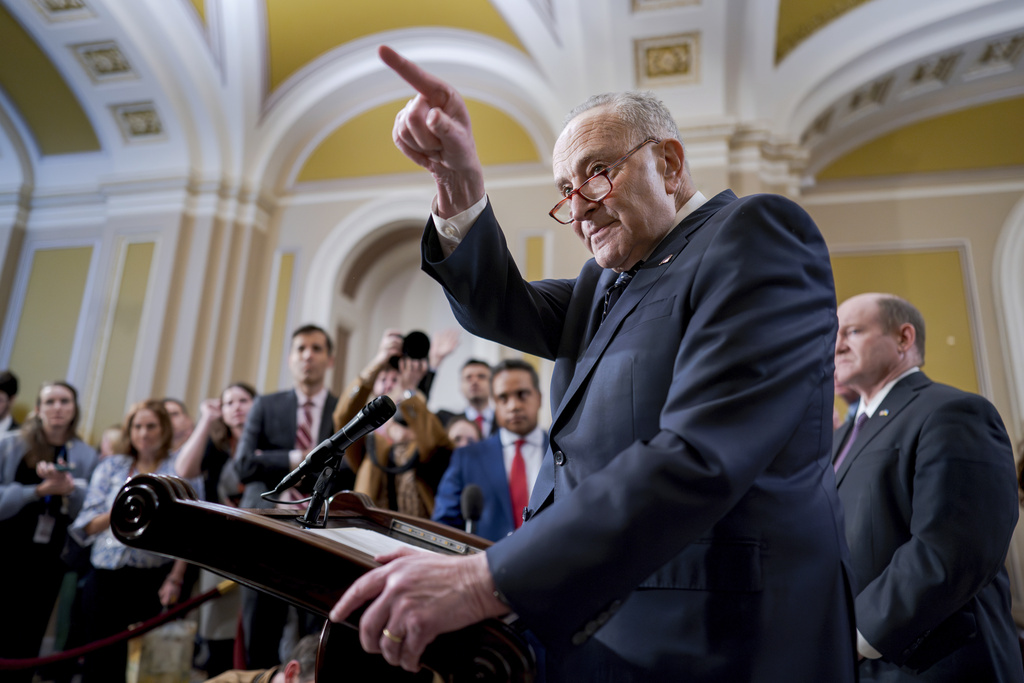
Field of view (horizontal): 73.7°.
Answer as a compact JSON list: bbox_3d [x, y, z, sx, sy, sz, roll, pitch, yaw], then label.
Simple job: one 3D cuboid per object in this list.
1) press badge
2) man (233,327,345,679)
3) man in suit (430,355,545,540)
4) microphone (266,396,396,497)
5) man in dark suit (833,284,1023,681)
[{"bbox_3d":[-1.931,0.772,2.820,0.070,0.115,0.010,11,-17,-30],"label":"press badge"},{"bbox_3d":[-0.784,0.824,2.332,0.510,1.857,0.380,4,-15,-9],"label":"man"},{"bbox_3d":[-0.028,0.875,2.102,0.510,1.693,0.330,3,-15,-5],"label":"man in suit"},{"bbox_3d":[-0.250,0.149,0.960,0.220,0.050,0.045,-37,-26,10],"label":"microphone"},{"bbox_3d":[0.918,0.722,1.534,0.380,1.749,0.540,6,-16,-16],"label":"man in dark suit"}]

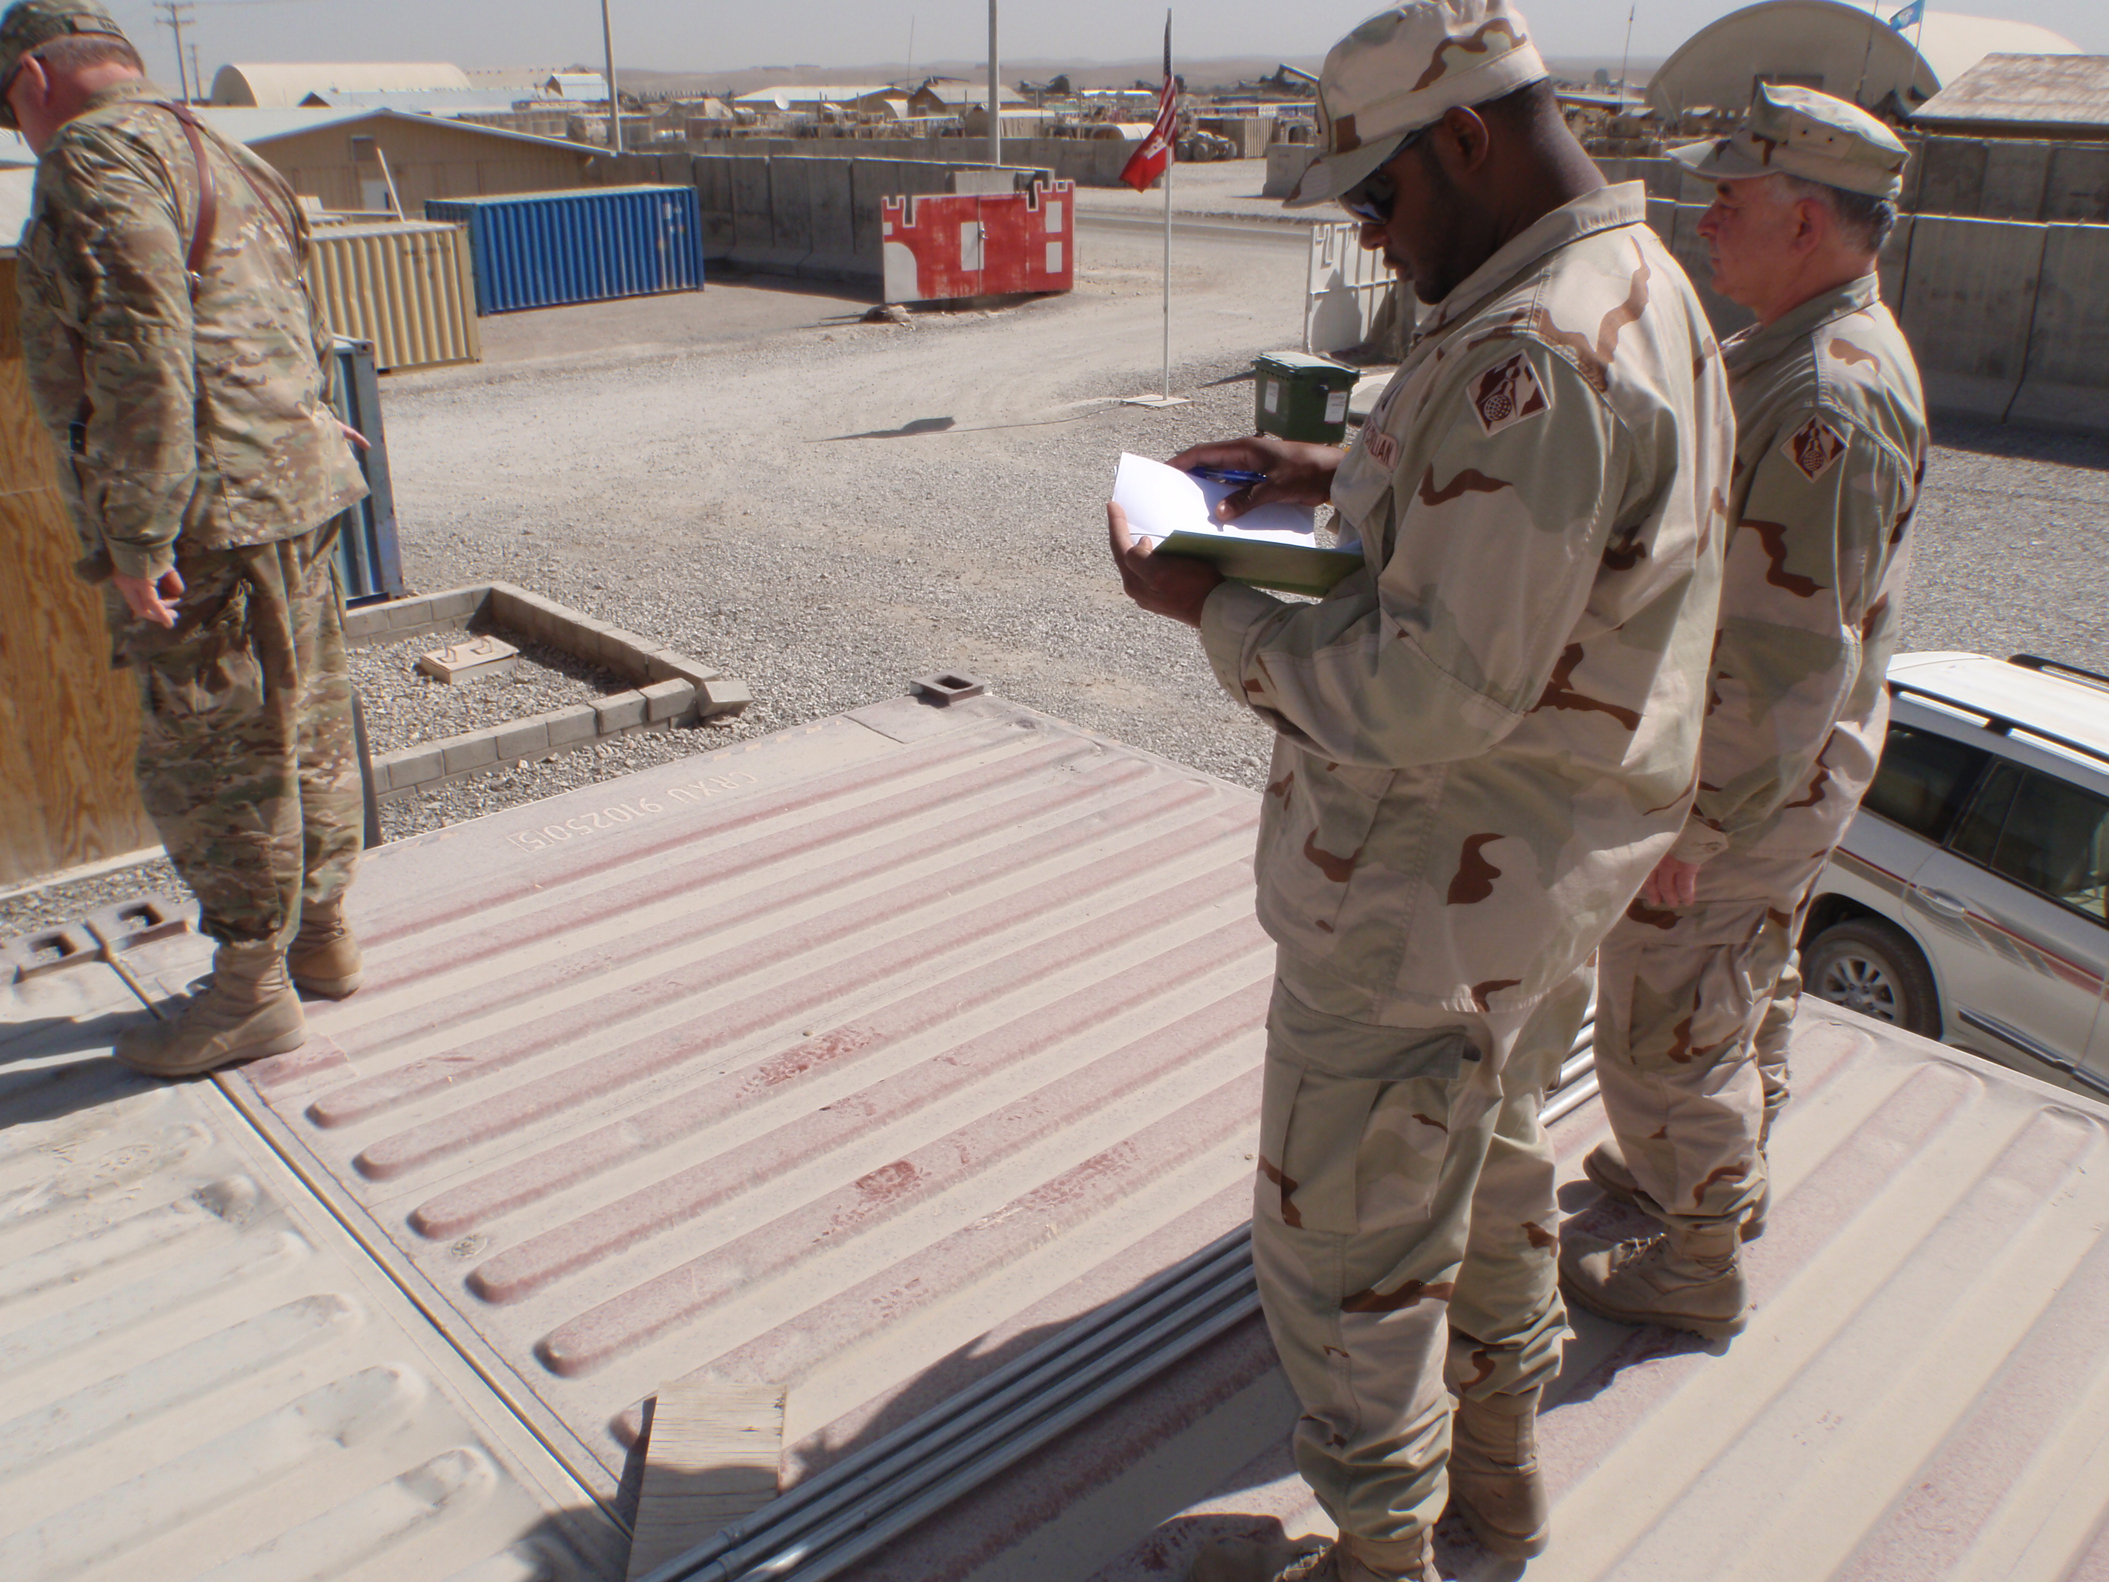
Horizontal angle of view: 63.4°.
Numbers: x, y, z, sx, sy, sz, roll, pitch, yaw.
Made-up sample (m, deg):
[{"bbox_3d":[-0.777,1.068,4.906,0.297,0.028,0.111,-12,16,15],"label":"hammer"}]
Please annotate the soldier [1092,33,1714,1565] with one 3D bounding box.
[{"bbox_3d":[0.365,0.110,1.827,0.600,1.770,0.570,10,24,22],"label":"soldier"}]

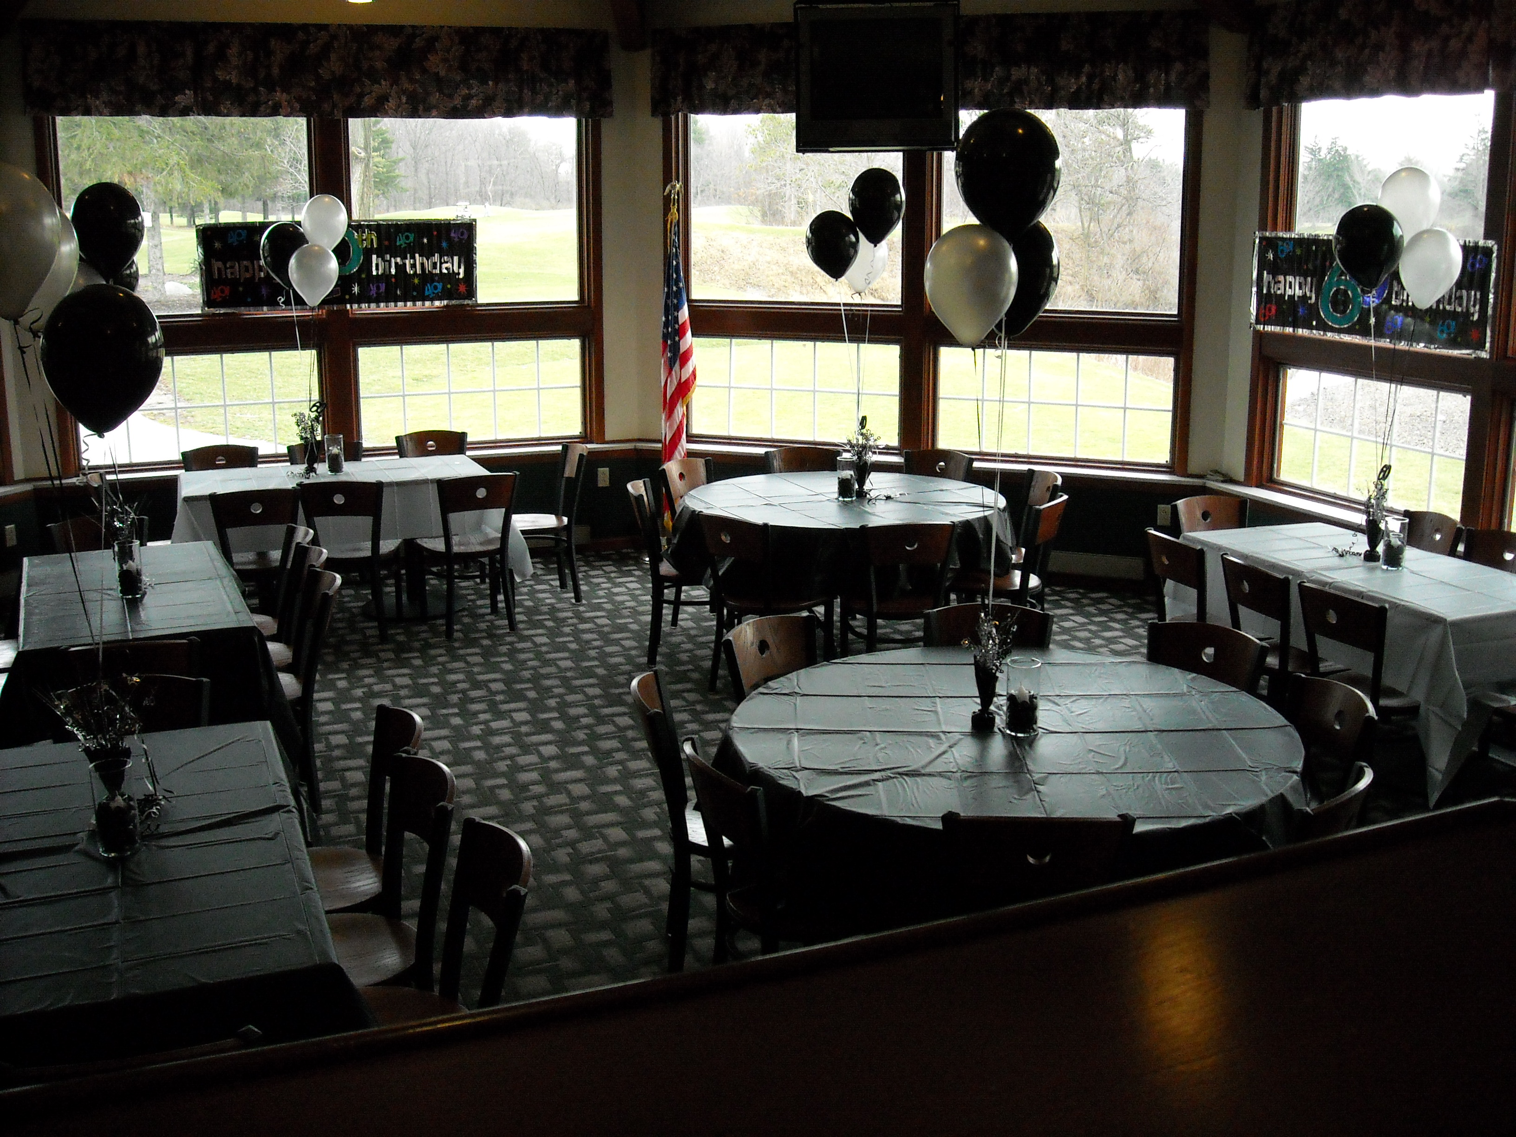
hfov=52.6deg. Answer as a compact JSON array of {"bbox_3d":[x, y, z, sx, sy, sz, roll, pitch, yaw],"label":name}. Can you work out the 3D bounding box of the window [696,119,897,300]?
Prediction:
[{"bbox_3d":[0.209,-2.136,9.068,1.355,1.123,0.070,5,14,22],"label":"window"}]

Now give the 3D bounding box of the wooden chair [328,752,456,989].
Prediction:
[{"bbox_3d":[-0.964,0.885,3.554,0.490,0.830,0.420,-7,15,-26],"label":"wooden chair"}]

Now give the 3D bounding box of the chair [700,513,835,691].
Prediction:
[{"bbox_3d":[0.028,0.142,6.853,0.440,0.840,0.520,11,17,41],"label":"chair"}]

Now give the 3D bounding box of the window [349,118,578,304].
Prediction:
[{"bbox_3d":[-1.746,-2.145,9.193,1.386,1.126,0.089,-5,14,-21],"label":"window"}]

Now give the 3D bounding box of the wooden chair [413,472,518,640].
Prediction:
[{"bbox_3d":[-1.474,-0.110,7.887,0.420,0.830,0.490,-6,14,-23],"label":"wooden chair"}]

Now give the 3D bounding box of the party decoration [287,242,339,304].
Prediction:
[{"bbox_3d":[-2.357,-1.560,8.122,0.270,0.345,0.270,0,13,0],"label":"party decoration"}]

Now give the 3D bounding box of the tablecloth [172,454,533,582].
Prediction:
[{"bbox_3d":[-2.221,-0.141,8.244,1.676,0.754,0.818,-5,14,-21],"label":"tablecloth"}]

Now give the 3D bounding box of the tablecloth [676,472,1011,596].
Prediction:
[{"bbox_3d":[0.417,-0.182,7.464,1.597,0.335,1.597,0,13,0],"label":"tablecloth"}]

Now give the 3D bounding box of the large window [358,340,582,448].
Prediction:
[{"bbox_3d":[-1.750,-1.084,9.436,1.372,0.615,0.089,-5,14,-21],"label":"large window"}]

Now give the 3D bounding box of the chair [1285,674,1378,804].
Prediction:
[{"bbox_3d":[1.403,0.766,4.330,0.490,0.830,0.430,-3,13,-14],"label":"chair"}]

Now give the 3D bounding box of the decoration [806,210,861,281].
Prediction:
[{"bbox_3d":[0.349,-1.488,7.052,0.260,0.330,0.260,1,13,3],"label":"decoration"}]

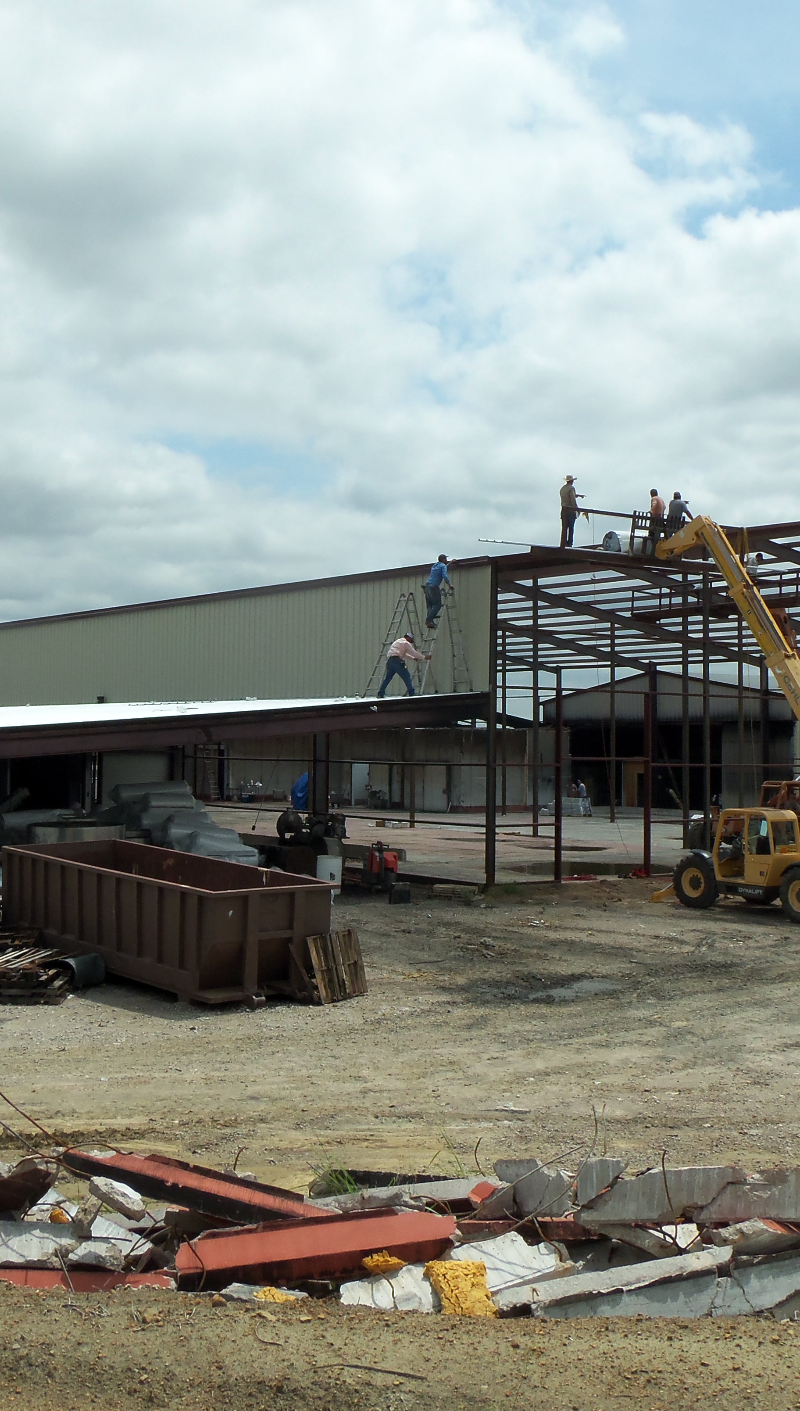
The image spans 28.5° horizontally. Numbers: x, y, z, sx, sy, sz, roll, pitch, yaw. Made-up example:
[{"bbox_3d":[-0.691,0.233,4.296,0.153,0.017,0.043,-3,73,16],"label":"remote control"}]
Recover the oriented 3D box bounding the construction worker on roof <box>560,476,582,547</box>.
[{"bbox_3d":[4.317,-4.850,39.400,0.480,1.780,0.520,1,-2,-35],"label":"construction worker on roof"}]

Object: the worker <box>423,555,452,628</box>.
[{"bbox_3d":[0.902,-2.689,37.200,0.580,1.740,0.520,2,-2,-37],"label":"worker"}]

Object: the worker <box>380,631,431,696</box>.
[{"bbox_3d":[0.087,-0.954,37.200,1.050,1.520,0.600,1,-2,-25],"label":"worker"}]

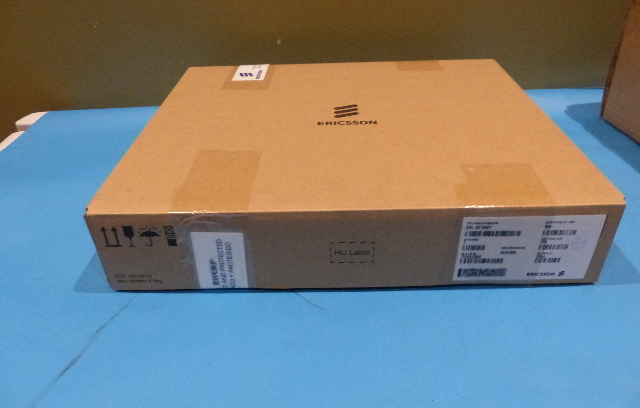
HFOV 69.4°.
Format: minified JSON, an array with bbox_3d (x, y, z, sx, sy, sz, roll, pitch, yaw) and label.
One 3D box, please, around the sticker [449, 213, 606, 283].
[{"bbox_3d":[0.165,0.036,0.369,0.108,0.066,0.002,-1,35,2],"label":"sticker"}]

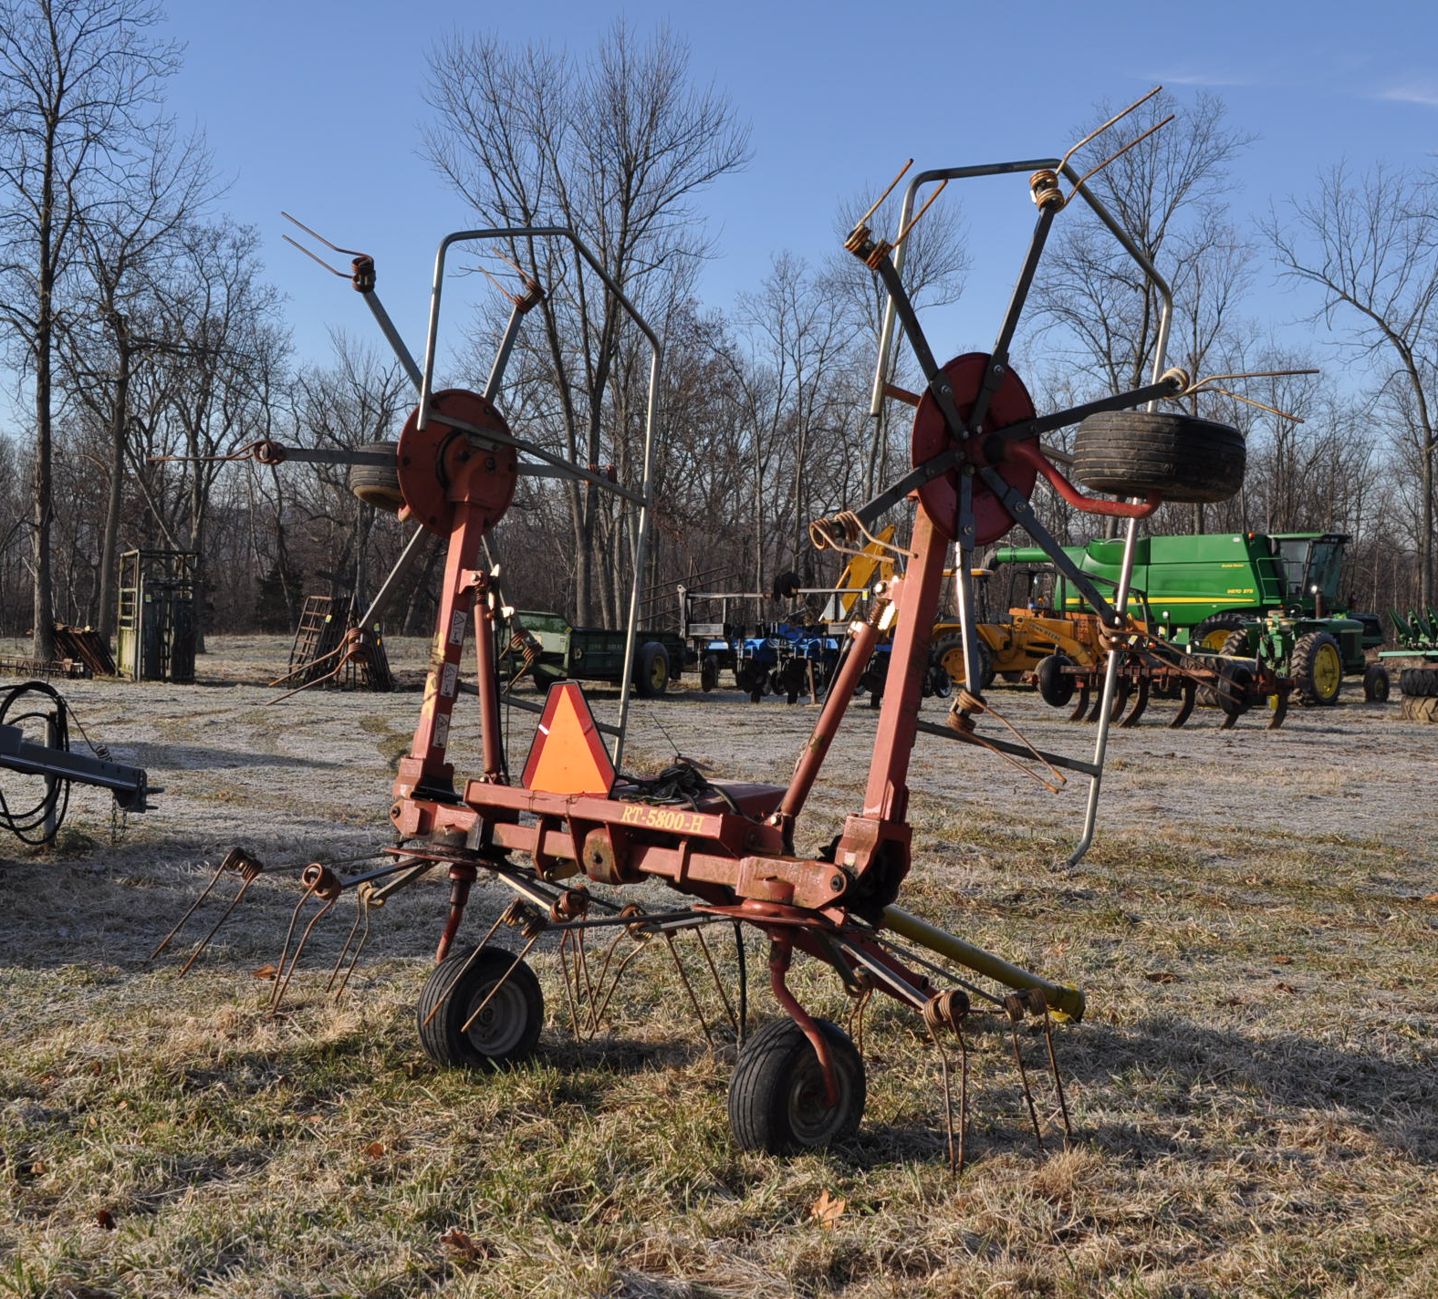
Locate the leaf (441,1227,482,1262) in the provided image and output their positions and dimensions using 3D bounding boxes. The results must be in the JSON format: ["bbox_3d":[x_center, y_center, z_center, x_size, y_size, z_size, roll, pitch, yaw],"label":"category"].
[{"bbox_3d":[-0.594,1.367,5.242,0.092,0.075,0.065,1,1,-6],"label":"leaf"}]

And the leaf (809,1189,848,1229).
[{"bbox_3d":[0.270,1.373,5.595,0.088,0.085,0.060,1,1,3],"label":"leaf"}]

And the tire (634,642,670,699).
[{"bbox_3d":[-1.067,0.335,37.000,0.240,0.900,0.900,2,1,26],"label":"tire"}]

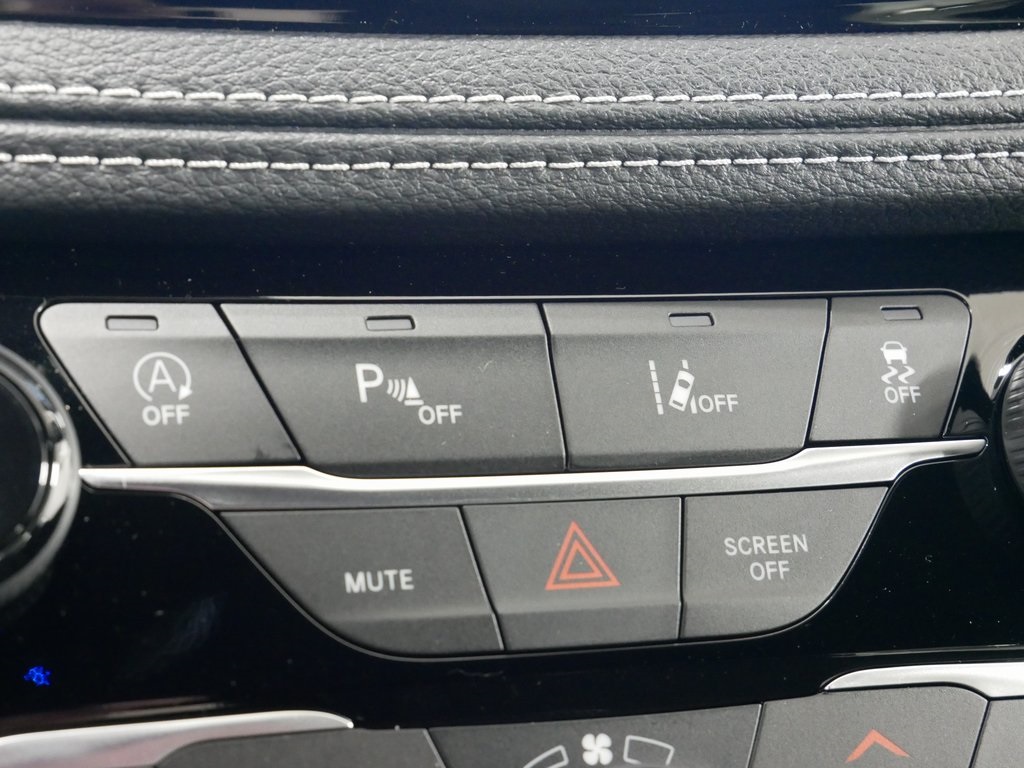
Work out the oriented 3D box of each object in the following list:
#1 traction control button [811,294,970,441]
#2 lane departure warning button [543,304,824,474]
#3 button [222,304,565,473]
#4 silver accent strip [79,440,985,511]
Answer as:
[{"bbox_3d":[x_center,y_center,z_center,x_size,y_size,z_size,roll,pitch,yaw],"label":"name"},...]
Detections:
[{"bbox_3d":[0.057,-0.001,0.301,0.032,0.024,0.009,-1,-23,-17],"label":"traction control button"},{"bbox_3d":[0.027,0.001,0.292,0.046,0.026,0.009,-1,-23,-17],"label":"lane departure warning button"},{"bbox_3d":[-0.017,0.002,0.278,0.047,0.026,0.009,-1,-23,-17],"label":"button"},{"bbox_3d":[0.007,0.014,0.279,0.135,0.007,0.008,-1,-23,-17],"label":"silver accent strip"}]

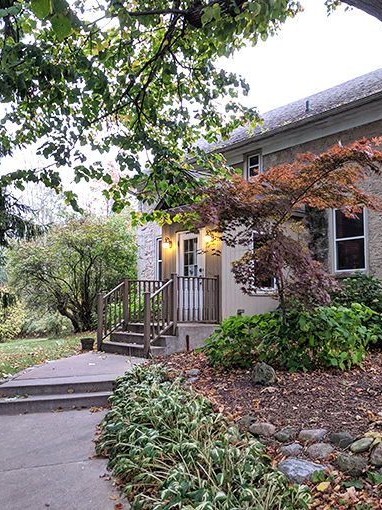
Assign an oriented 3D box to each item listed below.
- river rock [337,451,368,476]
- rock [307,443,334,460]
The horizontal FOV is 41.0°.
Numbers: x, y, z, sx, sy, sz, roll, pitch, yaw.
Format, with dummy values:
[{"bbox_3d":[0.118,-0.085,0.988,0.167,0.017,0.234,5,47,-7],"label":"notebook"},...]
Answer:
[{"bbox_3d":[1.320,1.723,4.200,0.260,0.150,0.200,0,-5,0],"label":"river rock"},{"bbox_3d":[1.121,1.701,4.420,0.220,0.120,0.170,0,-5,0],"label":"rock"}]

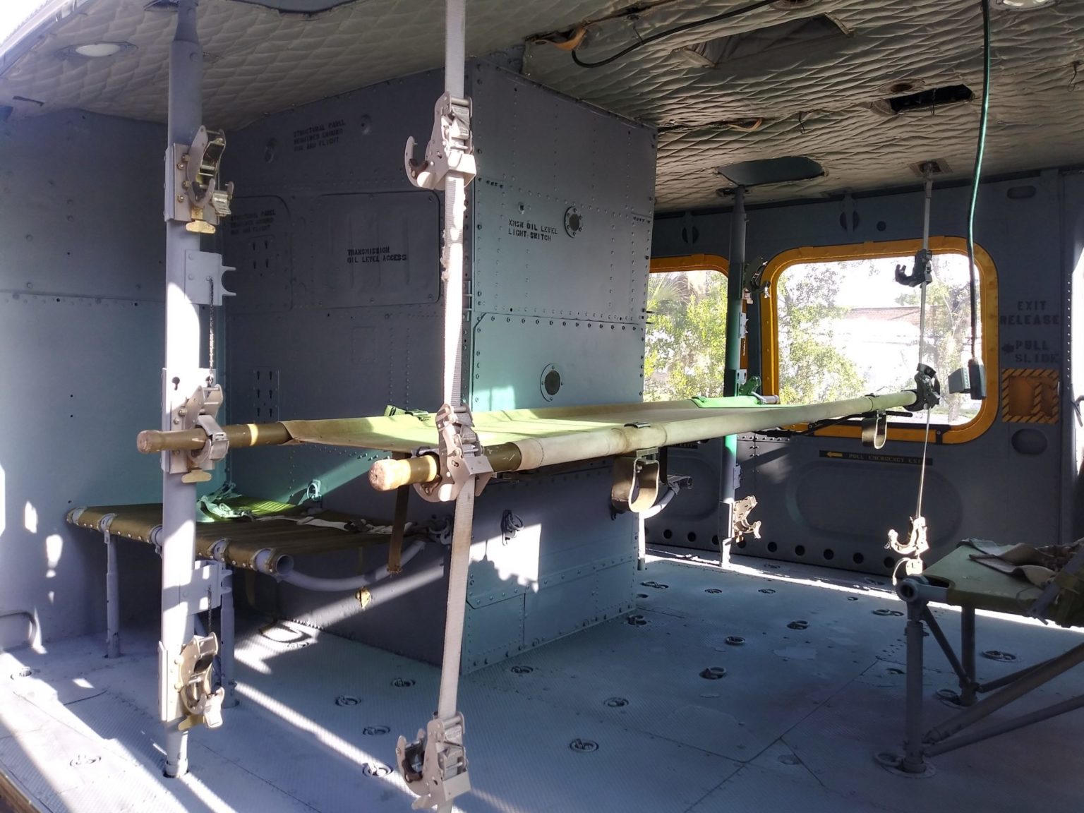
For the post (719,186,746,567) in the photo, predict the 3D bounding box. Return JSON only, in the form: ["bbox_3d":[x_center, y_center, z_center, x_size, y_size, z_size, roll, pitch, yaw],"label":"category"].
[{"bbox_3d":[0.650,-0.093,2.878,0.055,1.283,0.055,3,3,38],"label":"post"}]

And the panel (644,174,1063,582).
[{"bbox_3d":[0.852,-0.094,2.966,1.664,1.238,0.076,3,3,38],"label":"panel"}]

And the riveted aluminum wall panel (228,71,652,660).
[{"bbox_3d":[-0.287,-0.104,2.306,0.879,1.295,0.708,3,3,38],"label":"riveted aluminum wall panel"}]

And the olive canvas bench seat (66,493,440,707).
[{"bbox_3d":[-0.730,0.441,2.066,0.990,0.347,0.427,1,3,40],"label":"olive canvas bench seat"}]

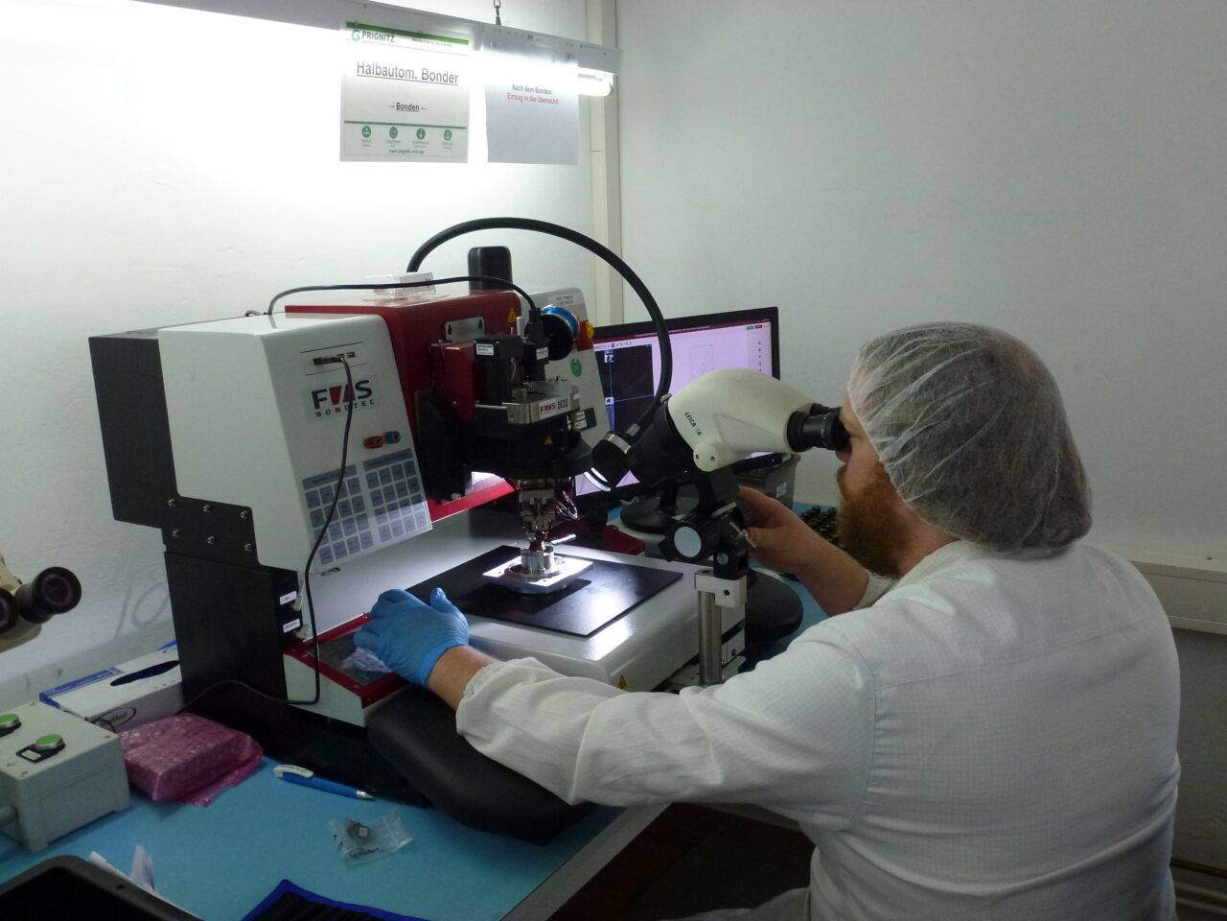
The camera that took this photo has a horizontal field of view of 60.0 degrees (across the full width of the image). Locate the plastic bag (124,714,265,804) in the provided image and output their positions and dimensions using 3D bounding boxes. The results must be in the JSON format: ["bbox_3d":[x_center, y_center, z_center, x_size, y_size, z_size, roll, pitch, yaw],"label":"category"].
[{"bbox_3d":[-0.491,0.335,1.214,0.145,0.043,0.110,8,17,37],"label":"plastic bag"}]

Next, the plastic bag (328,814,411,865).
[{"bbox_3d":[-0.243,0.376,1.073,0.068,0.013,0.060,-9,15,-26],"label":"plastic bag"}]

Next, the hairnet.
[{"bbox_3d":[0.354,-0.023,1.076,0.240,0.235,0.195,6,16,31],"label":"hairnet"}]

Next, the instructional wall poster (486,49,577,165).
[{"bbox_3d":[-0.149,-0.669,2.022,0.008,0.205,0.290,7,16,33],"label":"instructional wall poster"}]

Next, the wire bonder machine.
[{"bbox_3d":[-0.104,-0.004,1.377,0.860,0.600,0.680,6,16,31],"label":"wire bonder machine"}]

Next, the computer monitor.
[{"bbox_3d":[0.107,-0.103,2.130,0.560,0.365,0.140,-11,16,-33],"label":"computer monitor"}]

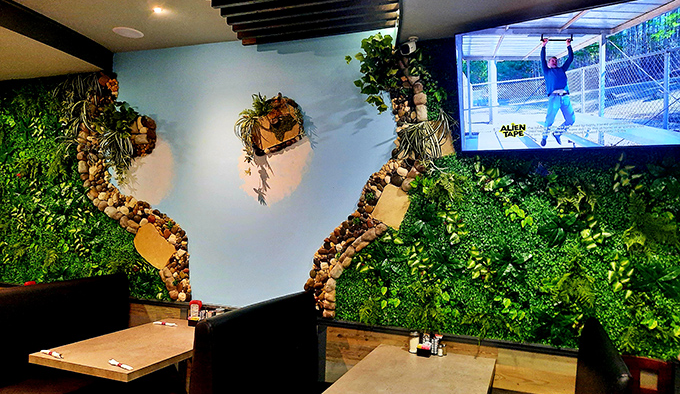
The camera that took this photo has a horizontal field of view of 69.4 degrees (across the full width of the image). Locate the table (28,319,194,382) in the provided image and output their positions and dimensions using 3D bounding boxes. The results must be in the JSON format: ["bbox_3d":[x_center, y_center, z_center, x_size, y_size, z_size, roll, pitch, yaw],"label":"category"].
[{"bbox_3d":[-1.270,1.346,3.318,0.755,0.760,1.220,1,-2,21],"label":"table"}]

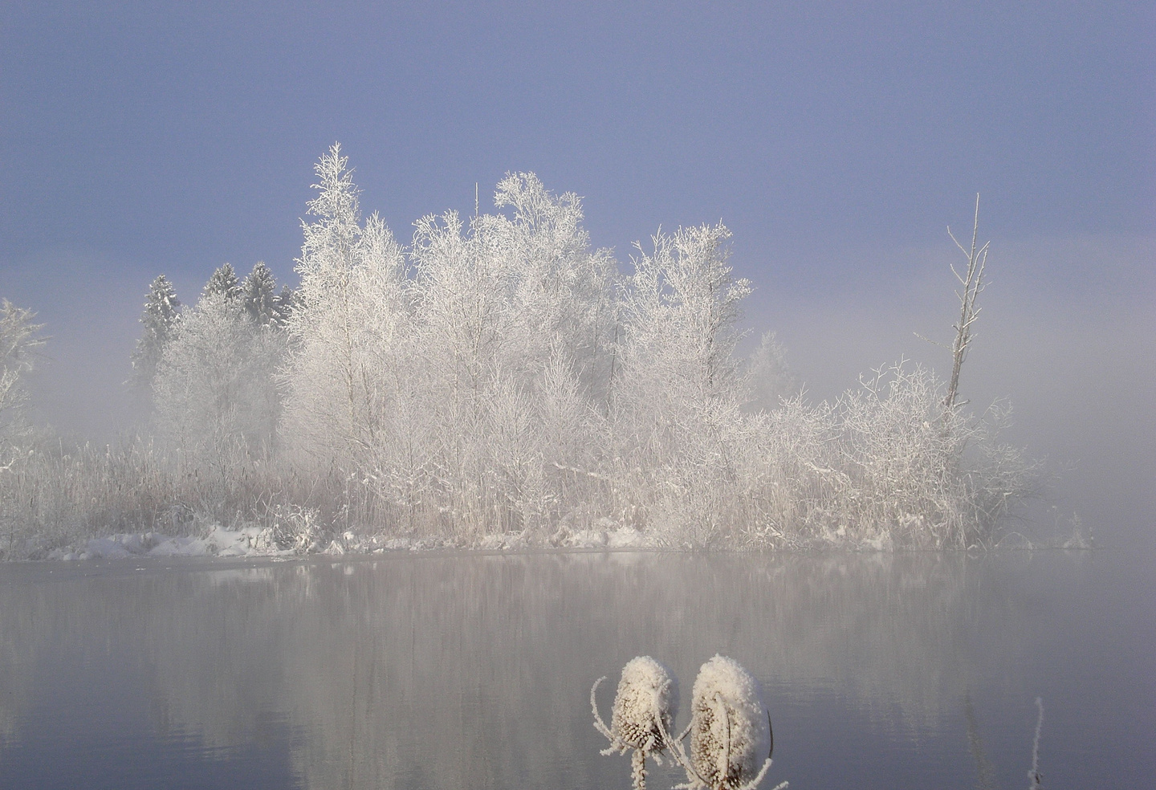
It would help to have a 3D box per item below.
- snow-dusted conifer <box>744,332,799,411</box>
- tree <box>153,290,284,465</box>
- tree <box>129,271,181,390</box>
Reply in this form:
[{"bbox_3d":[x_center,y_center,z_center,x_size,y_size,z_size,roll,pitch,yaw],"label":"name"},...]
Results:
[{"bbox_3d":[8.850,0.910,115.000,2.740,7.750,2.740,-1,-1,0],"label":"snow-dusted conifer"},{"bbox_3d":[-12.150,0.380,85.000,4.500,7.910,4.400,0,-2,0],"label":"tree"},{"bbox_3d":[-23.060,-0.320,138.000,3.880,12.640,3.880,-1,-1,0],"label":"tree"}]

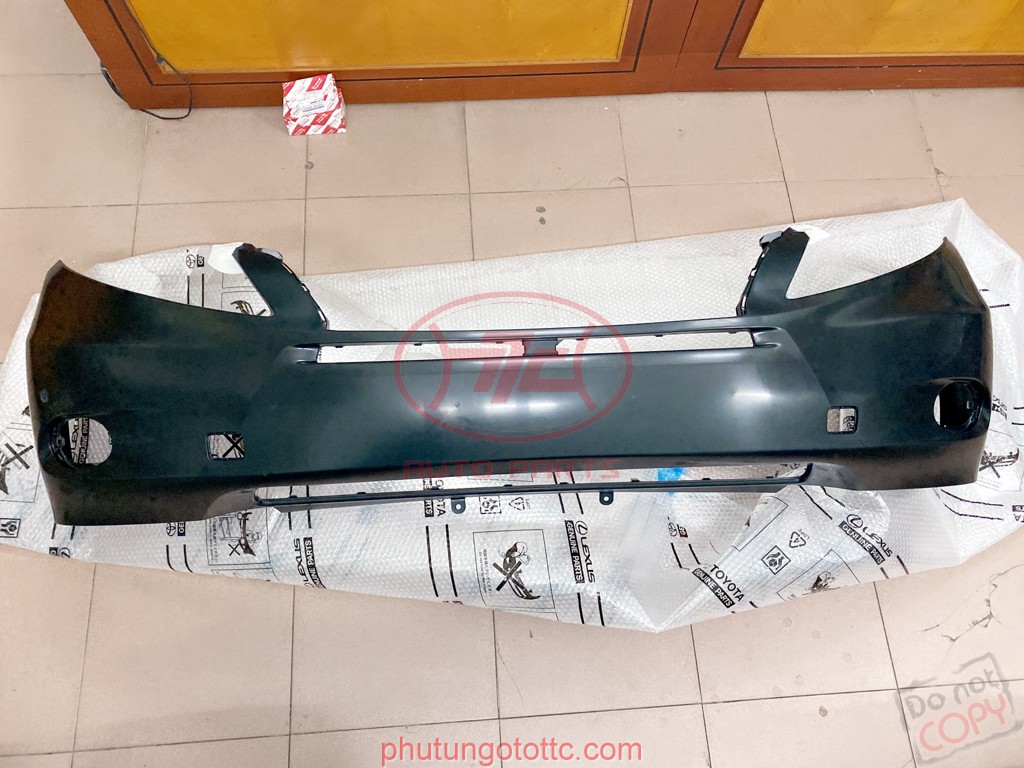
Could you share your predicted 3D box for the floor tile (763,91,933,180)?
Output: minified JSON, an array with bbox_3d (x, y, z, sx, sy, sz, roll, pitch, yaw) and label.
[{"bbox_3d":[0.879,-0.708,2.038,0.400,0.010,0.400,-3,70,-3],"label":"floor tile"}]

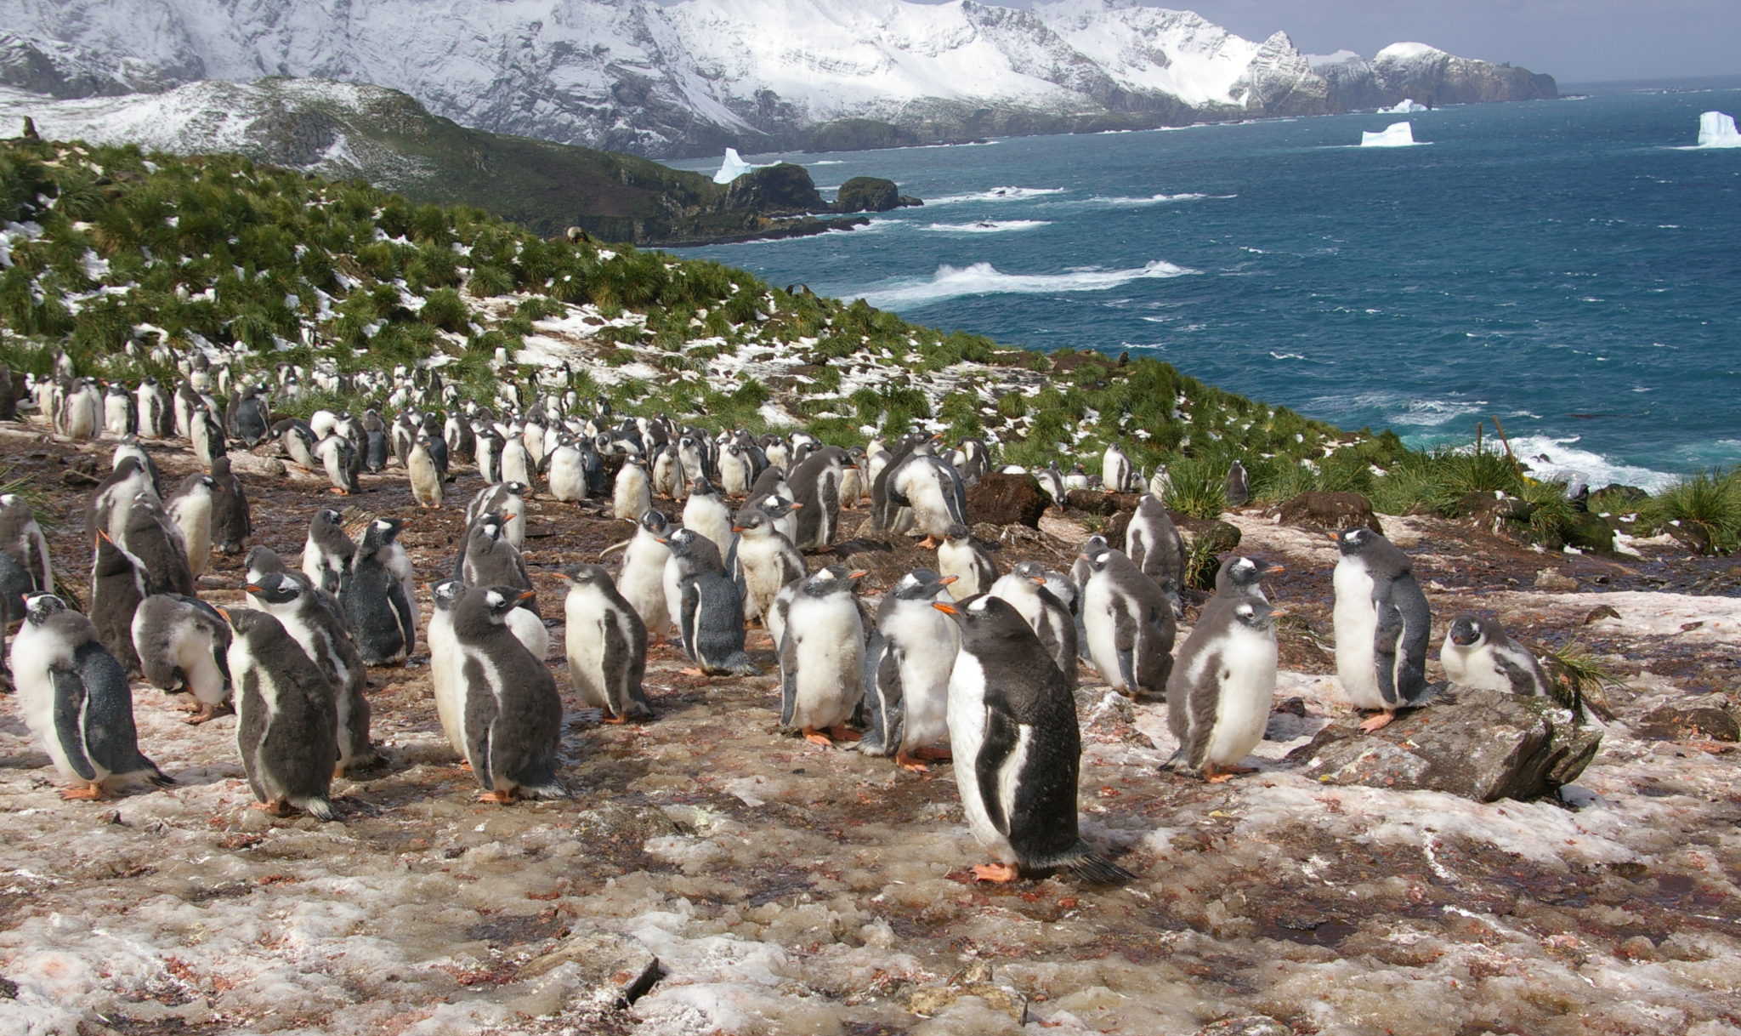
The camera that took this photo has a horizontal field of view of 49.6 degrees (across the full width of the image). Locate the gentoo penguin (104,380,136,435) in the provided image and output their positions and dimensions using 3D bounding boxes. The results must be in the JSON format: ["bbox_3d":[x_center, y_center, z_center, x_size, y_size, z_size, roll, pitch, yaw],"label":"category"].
[{"bbox_3d":[-8.293,-1.209,20.800,0.320,0.630,0.310,-2,12,3],"label":"gentoo penguin"}]

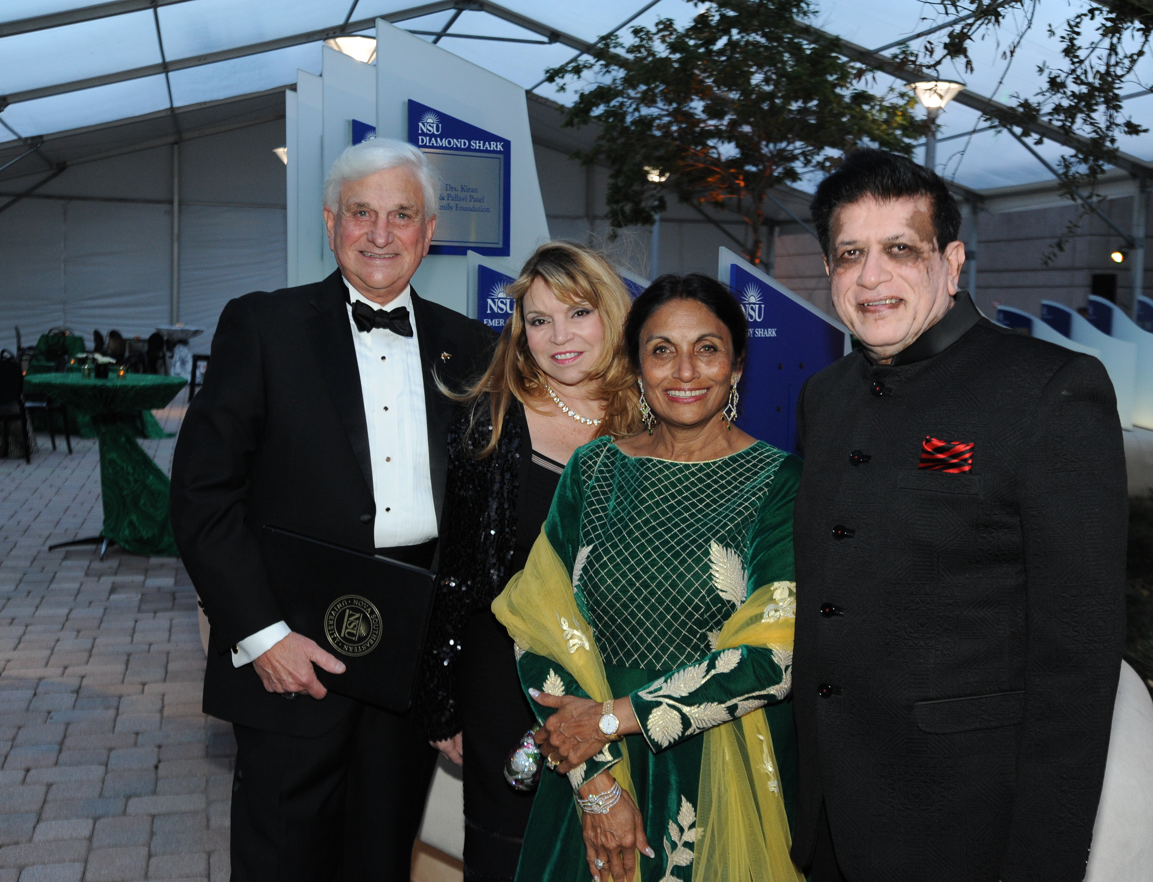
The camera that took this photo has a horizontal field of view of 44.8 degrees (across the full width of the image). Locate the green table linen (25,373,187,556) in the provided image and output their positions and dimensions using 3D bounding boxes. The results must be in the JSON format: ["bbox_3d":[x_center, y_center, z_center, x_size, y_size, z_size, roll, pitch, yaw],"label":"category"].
[{"bbox_3d":[-2.779,0.142,8.378,1.020,0.990,0.970,1,6,0],"label":"green table linen"}]

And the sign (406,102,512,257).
[{"bbox_3d":[-0.424,-0.942,5.052,0.403,0.537,0.024,-2,7,-28],"label":"sign"}]

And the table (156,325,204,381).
[{"bbox_3d":[-6.864,-1.457,24.200,0.851,0.959,0.851,1,6,0],"label":"table"}]

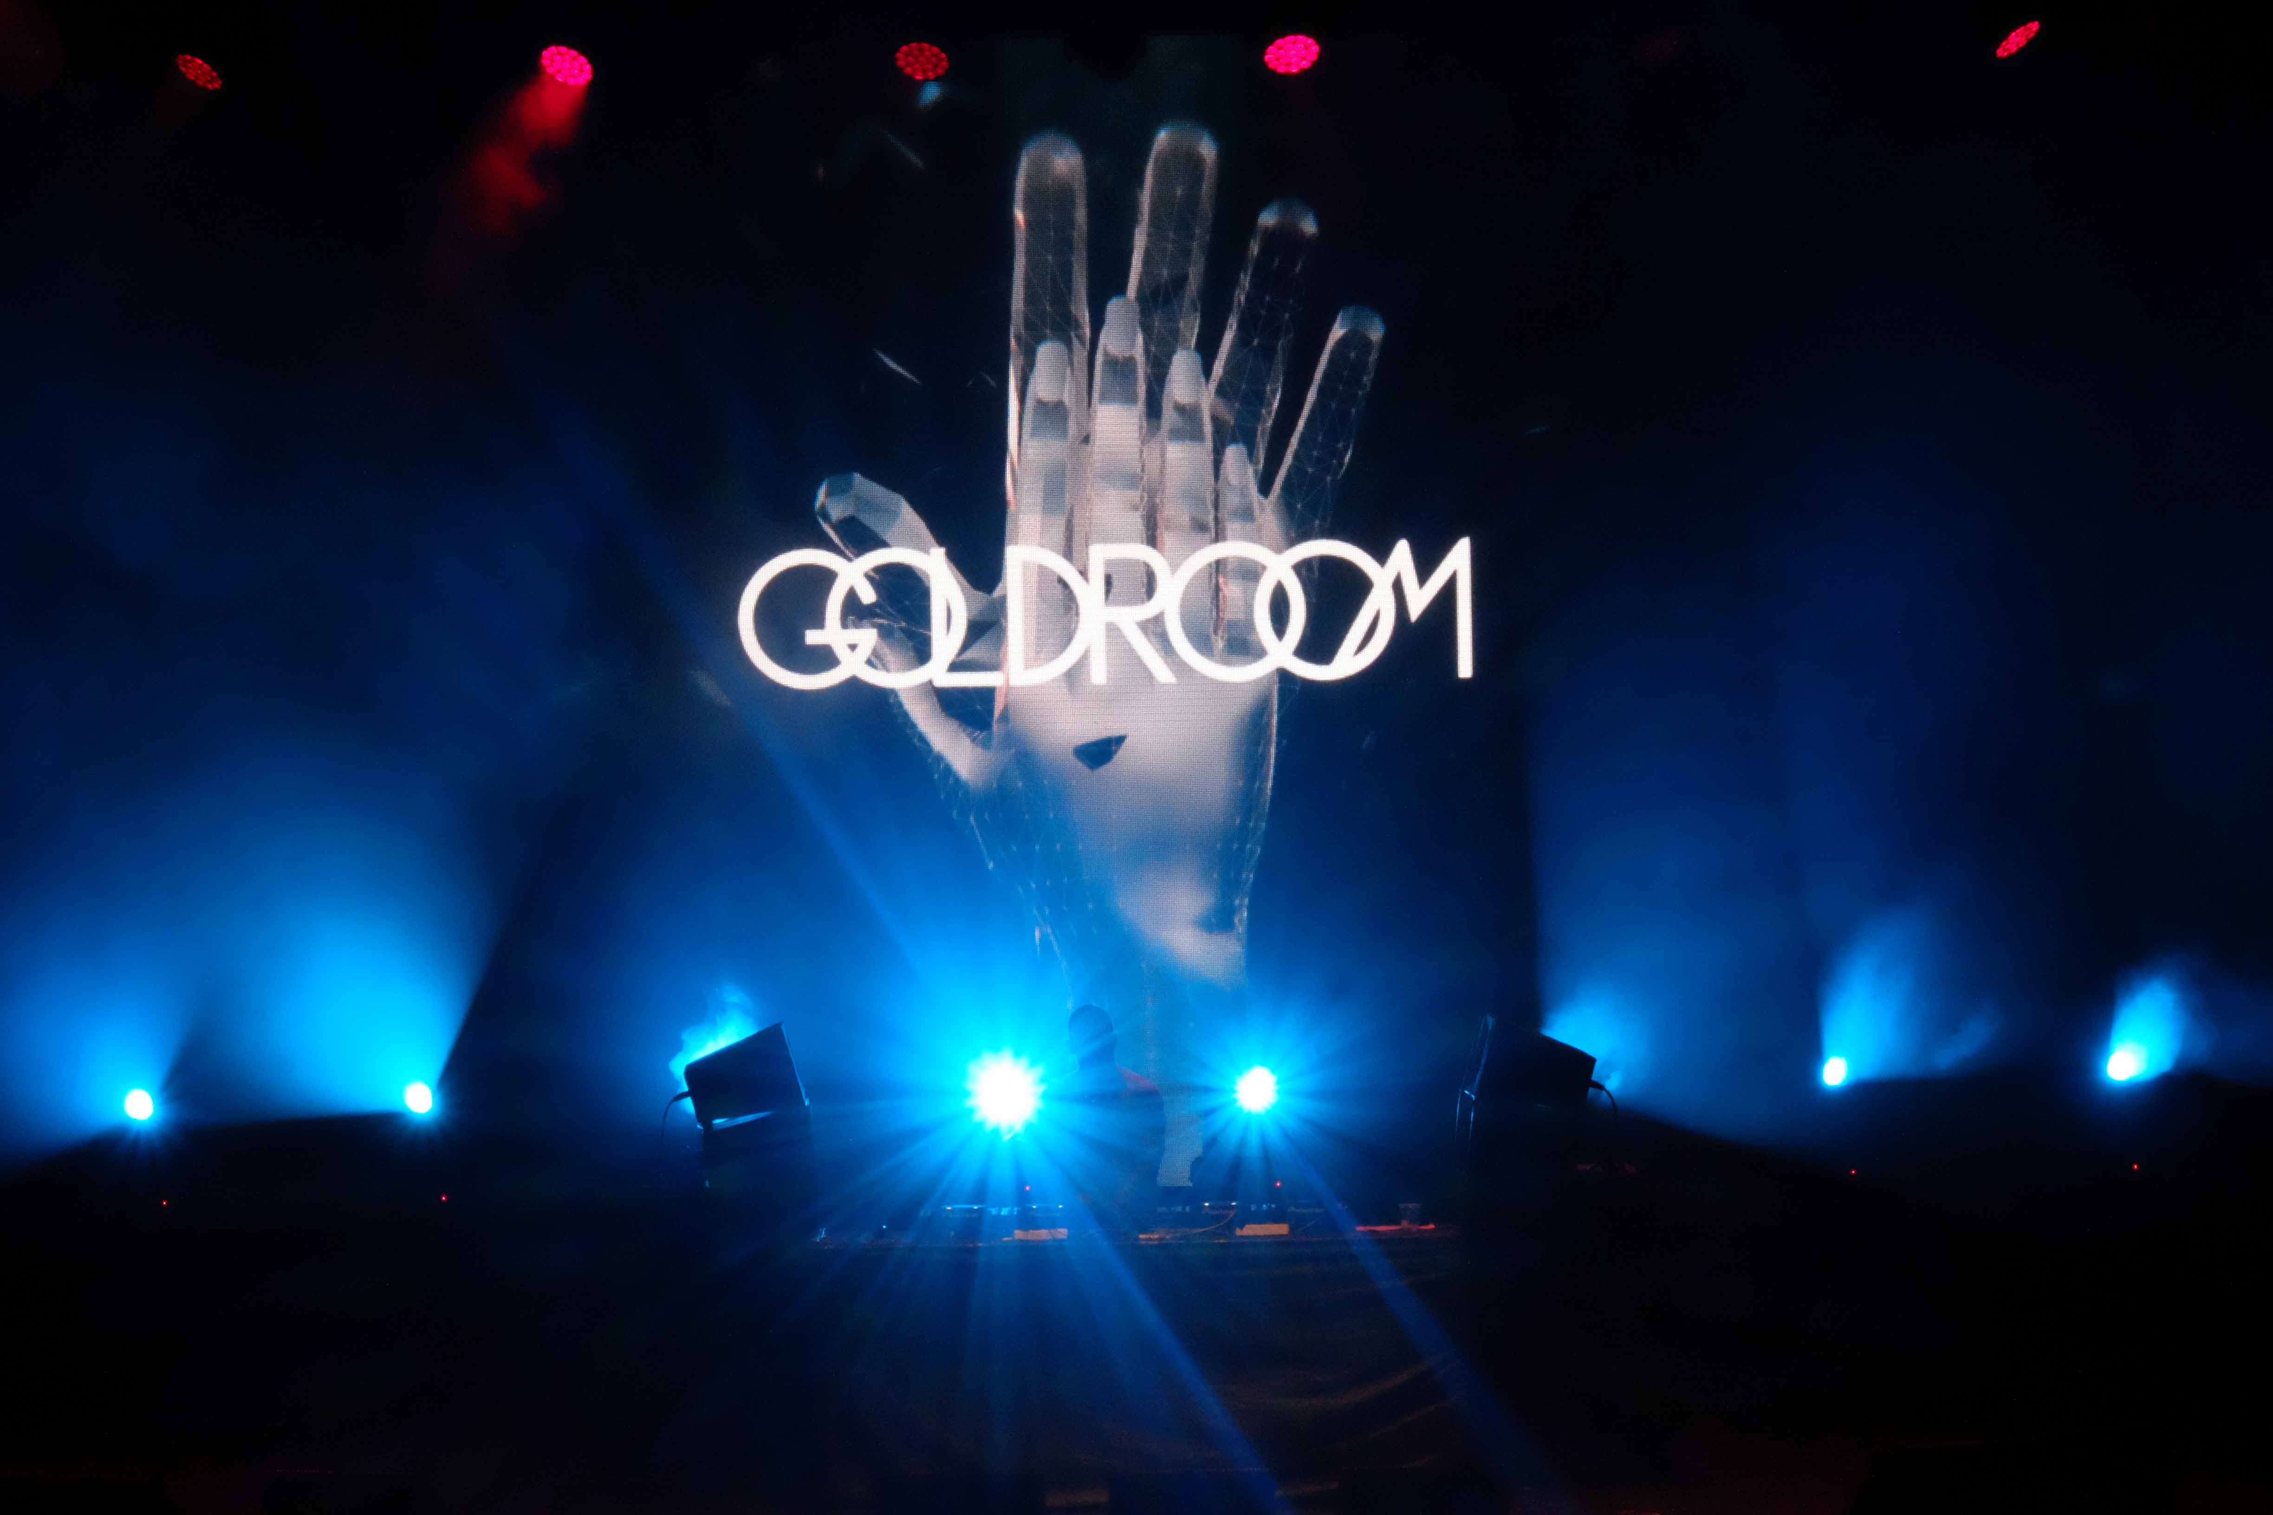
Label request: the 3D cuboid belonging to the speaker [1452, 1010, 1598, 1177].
[{"bbox_3d":[1.481,1.292,44.000,0.530,0.620,0.550,-1,0,-3],"label":"speaker"}]

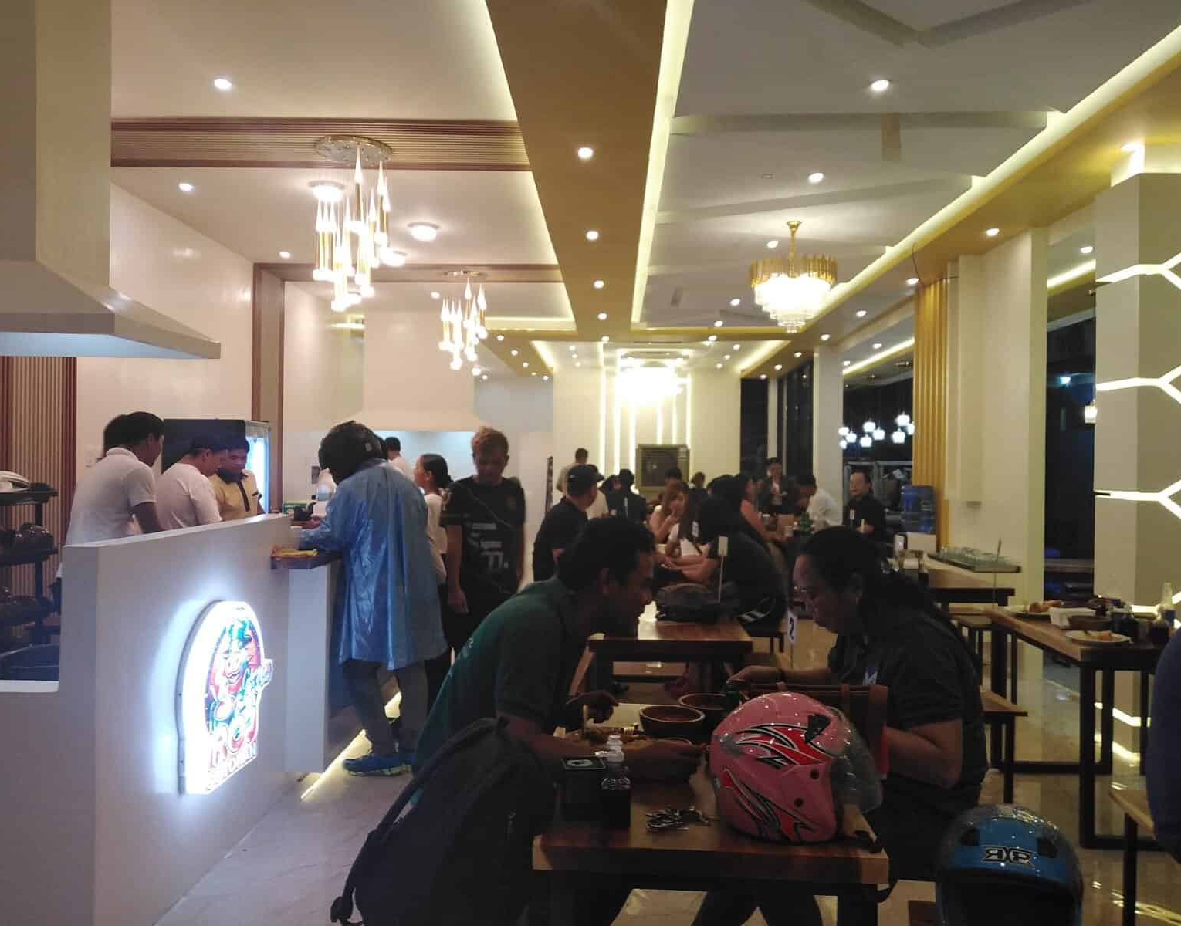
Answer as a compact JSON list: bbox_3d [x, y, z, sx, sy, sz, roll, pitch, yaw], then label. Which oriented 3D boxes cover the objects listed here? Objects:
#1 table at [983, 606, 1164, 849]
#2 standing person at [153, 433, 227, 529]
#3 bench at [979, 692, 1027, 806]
[{"bbox_3d":[2.180,1.082,3.978,0.620,0.750,1.080,1,0,4],"label":"table"},{"bbox_3d":[-2.200,0.618,5.050,0.360,1.550,0.450,1,0,-30],"label":"standing person"},{"bbox_3d":[1.600,1.227,4.220,0.310,0.450,1.050,1,0,2],"label":"bench"}]

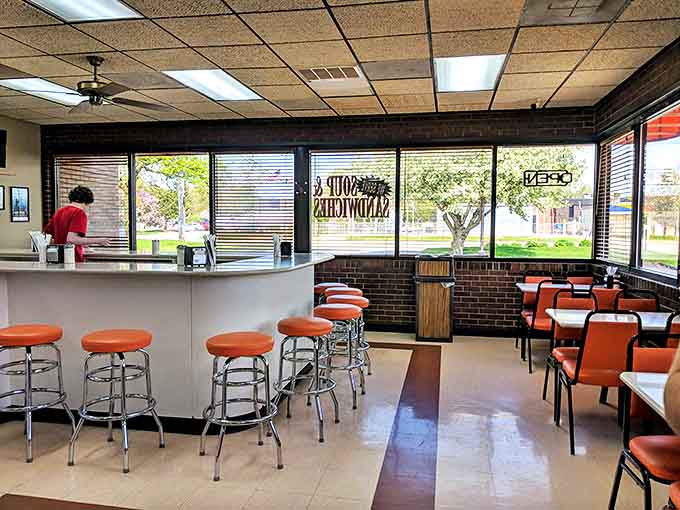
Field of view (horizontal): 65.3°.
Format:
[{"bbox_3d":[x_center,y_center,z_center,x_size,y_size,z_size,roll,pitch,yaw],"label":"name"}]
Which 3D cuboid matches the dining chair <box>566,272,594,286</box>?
[{"bbox_3d":[2.578,0.644,5.586,0.450,0.870,0.530,1,4,11],"label":"dining chair"}]

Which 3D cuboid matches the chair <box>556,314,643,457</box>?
[{"bbox_3d":[1.724,0.788,3.502,0.450,0.890,0.570,1,4,11],"label":"chair"}]

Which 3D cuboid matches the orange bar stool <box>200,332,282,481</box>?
[{"bbox_3d":[-0.578,0.842,3.083,0.450,0.740,0.450,-1,4,-27],"label":"orange bar stool"}]

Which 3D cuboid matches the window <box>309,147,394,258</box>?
[{"bbox_3d":[0.168,-0.664,6.782,1.130,1.350,0.070,1,4,11],"label":"window"}]

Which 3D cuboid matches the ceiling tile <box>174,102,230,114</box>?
[{"bbox_3d":[-1.650,-1.777,6.365,0.600,0.025,0.600,1,4,11],"label":"ceiling tile"}]

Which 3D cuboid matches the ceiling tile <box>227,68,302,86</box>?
[{"bbox_3d":[-0.680,-1.665,4.926,0.600,0.025,0.600,1,4,11],"label":"ceiling tile"}]

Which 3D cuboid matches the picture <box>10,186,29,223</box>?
[{"bbox_3d":[-4.335,-0.680,7.199,0.020,0.470,0.310,1,4,11],"label":"picture"}]

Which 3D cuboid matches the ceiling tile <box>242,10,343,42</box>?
[{"bbox_3d":[-0.308,-1.577,3.633,0.600,0.025,0.600,1,4,11],"label":"ceiling tile"}]

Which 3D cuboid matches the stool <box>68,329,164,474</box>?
[{"bbox_3d":[-1.305,0.822,3.125,0.430,0.720,0.430,1,4,11],"label":"stool"}]

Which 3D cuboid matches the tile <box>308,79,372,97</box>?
[{"bbox_3d":[0.034,-1.692,5.401,0.600,0.025,0.600,1,4,11],"label":"tile"}]

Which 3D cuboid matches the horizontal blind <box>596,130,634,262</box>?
[{"bbox_3d":[2.769,-0.564,5.393,0.070,1.290,1.140,1,4,11],"label":"horizontal blind"}]

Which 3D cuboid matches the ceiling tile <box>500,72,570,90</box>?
[{"bbox_3d":[1.821,-1.656,5.039,0.605,0.020,0.605,1,4,11],"label":"ceiling tile"}]

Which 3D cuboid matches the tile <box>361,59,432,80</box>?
[{"bbox_3d":[0.519,-1.652,4.715,0.600,0.025,0.600,1,4,11],"label":"tile"}]

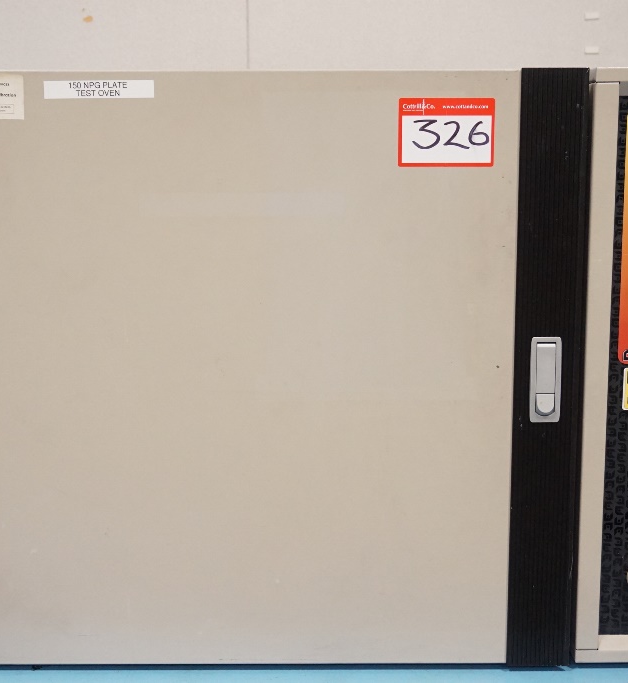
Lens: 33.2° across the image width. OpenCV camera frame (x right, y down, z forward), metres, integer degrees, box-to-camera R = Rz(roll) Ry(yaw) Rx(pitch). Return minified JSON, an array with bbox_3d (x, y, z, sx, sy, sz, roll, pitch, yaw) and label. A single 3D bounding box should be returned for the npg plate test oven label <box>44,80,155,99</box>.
[{"bbox_3d":[-0.221,-0.259,1.083,0.113,0.018,0.002,-1,9,0],"label":"npg plate test oven label"}]

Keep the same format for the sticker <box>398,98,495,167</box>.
[{"bbox_3d":[0.137,-0.216,1.089,0.099,0.070,0.002,0,9,0],"label":"sticker"}]

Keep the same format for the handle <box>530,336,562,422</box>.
[{"bbox_3d":[0.249,0.042,1.128,0.032,0.094,0.014,0,9,0],"label":"handle"}]

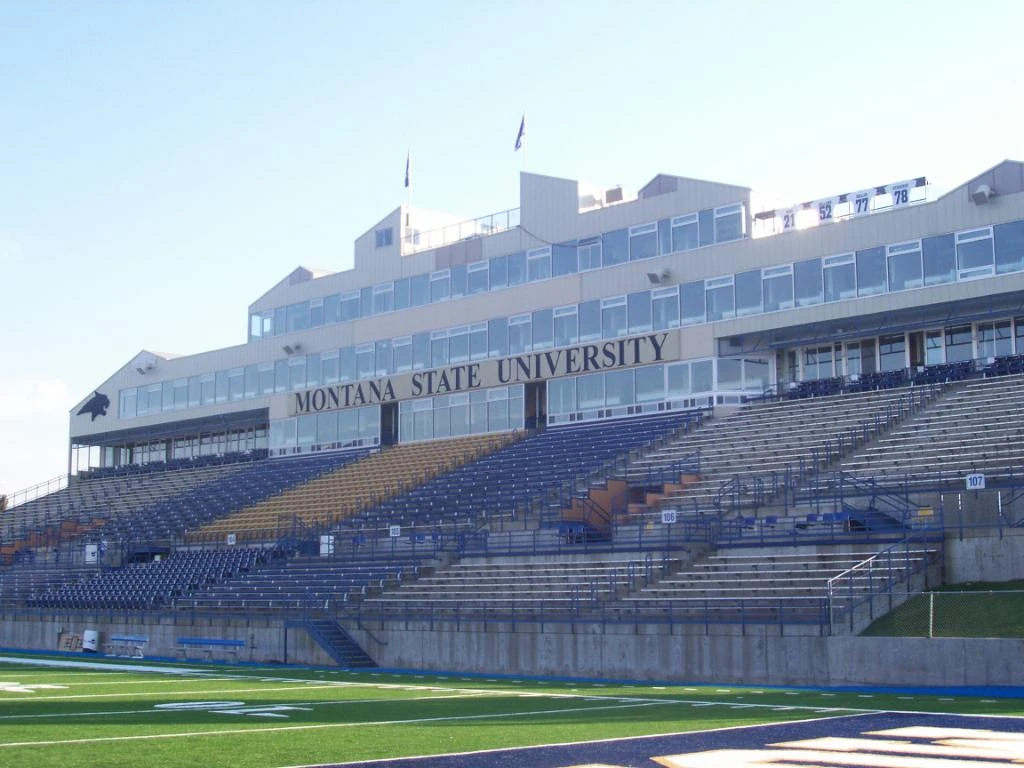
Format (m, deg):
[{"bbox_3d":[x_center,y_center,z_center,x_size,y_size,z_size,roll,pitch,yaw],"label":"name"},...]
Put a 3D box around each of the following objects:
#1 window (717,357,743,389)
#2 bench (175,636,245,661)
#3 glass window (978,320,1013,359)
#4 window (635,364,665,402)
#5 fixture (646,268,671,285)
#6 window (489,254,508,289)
[{"bbox_3d":[9.774,-0.435,70.441,1.175,1.480,0.100,0,-8,0],"label":"window"},{"bbox_3d":[-9.908,8.653,51.003,0.480,0.720,3.870,8,-11,-44],"label":"bench"},{"bbox_3d":[18.494,-1.590,59.927,0.100,1.597,1.474,8,-11,-44],"label":"glass window"},{"bbox_3d":[5.909,-0.006,67.006,0.100,1.459,1.681,8,-11,-44],"label":"window"},{"bbox_3d":[6.786,-4.908,72.576,0.950,0.600,0.600,7,-10,-44],"label":"fixture"},{"bbox_3d":[-0.703,-5.740,81.230,0.100,1.700,1.488,8,-11,-44],"label":"window"}]

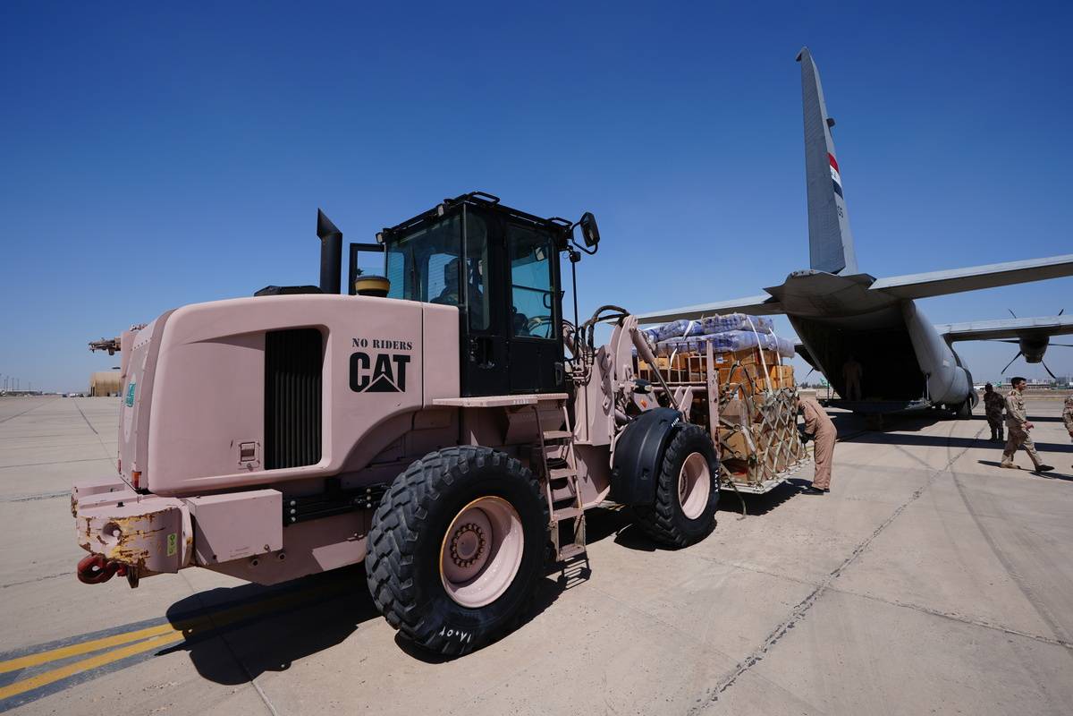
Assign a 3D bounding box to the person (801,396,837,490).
[{"bbox_3d":[4.415,1.390,7.770,0.780,1.550,0.550,-3,-4,28],"label":"person"}]

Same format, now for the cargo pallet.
[{"bbox_3d":[2.703,0.695,8.062,2.740,2.250,2.240,-4,0,44],"label":"cargo pallet"}]

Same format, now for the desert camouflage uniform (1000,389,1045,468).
[{"bbox_3d":[9.704,1.377,9.568,0.480,1.520,0.620,3,-5,-38],"label":"desert camouflage uniform"}]

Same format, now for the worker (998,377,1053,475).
[{"bbox_3d":[9.754,1.322,9.569,0.520,1.820,0.760,3,-5,-38],"label":"worker"}]

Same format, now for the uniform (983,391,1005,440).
[{"bbox_3d":[13.704,1.624,14.327,0.400,1.770,0.540,0,-4,-3],"label":"uniform"}]

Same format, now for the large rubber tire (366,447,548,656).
[{"bbox_3d":[-0.486,1.285,3.350,1.330,1.310,0.460,3,-5,-44],"label":"large rubber tire"}]

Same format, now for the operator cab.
[{"bbox_3d":[-0.618,-0.444,4.685,1.340,1.650,1.360,3,-5,-44],"label":"operator cab"}]

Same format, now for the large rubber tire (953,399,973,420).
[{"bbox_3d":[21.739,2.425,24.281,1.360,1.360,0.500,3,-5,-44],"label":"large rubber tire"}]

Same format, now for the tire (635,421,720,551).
[{"bbox_3d":[1.594,1.399,5.336,1.330,1.310,0.460,3,-5,-44],"label":"tire"}]

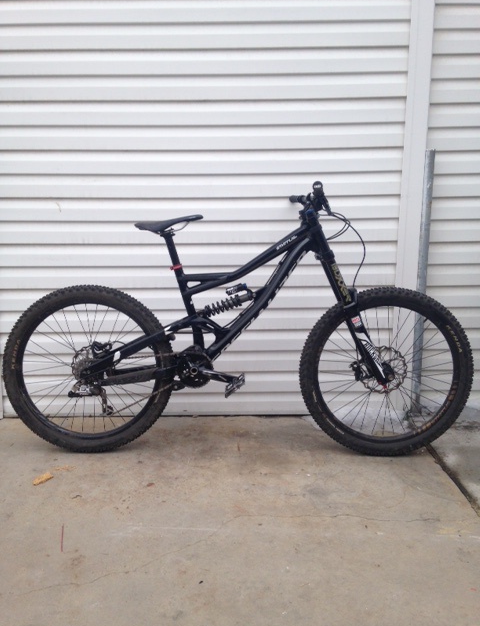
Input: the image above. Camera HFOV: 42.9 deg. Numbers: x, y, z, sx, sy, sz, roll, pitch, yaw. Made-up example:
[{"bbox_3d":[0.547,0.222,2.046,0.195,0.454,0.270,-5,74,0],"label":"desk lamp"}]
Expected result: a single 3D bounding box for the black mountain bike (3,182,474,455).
[{"bbox_3d":[-0.017,0.047,2.396,1.876,1.068,0.755,0,10,3],"label":"black mountain bike"}]

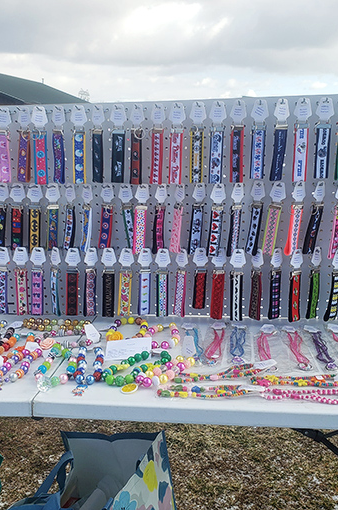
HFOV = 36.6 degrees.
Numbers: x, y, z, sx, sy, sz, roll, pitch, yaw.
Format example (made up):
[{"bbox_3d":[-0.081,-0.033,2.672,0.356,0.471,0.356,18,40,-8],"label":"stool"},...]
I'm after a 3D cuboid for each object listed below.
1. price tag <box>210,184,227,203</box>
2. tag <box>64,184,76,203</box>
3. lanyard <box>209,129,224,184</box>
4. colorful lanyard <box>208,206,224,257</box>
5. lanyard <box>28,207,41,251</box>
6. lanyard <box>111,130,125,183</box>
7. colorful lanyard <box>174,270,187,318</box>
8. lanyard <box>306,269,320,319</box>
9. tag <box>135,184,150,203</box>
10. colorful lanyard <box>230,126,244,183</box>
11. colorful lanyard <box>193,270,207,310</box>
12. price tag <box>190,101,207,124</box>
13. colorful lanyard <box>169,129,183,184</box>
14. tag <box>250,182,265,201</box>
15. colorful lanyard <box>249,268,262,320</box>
[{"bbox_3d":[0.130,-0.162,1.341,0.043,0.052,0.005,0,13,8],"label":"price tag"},{"bbox_3d":[-0.269,-0.168,1.393,0.043,0.051,0.005,10,18,34],"label":"tag"},{"bbox_3d":[0.121,-0.250,1.298,0.032,0.143,0.014,3,14,5],"label":"lanyard"},{"bbox_3d":[0.125,-0.061,1.370,0.034,0.143,0.012,4,14,2],"label":"colorful lanyard"},{"bbox_3d":[-0.376,-0.071,1.431,0.034,0.131,0.012,1,13,7],"label":"lanyard"},{"bbox_3d":[-0.131,-0.256,1.330,0.032,0.141,0.014,2,14,-2],"label":"lanyard"},{"bbox_3d":[0.033,0.109,1.431,0.034,0.139,0.014,4,14,7],"label":"colorful lanyard"},{"bbox_3d":[0.389,0.106,1.379,0.032,0.134,0.012,-7,16,-28],"label":"lanyard"},{"bbox_3d":[-0.071,-0.165,1.367,0.043,0.051,0.003,1,13,7],"label":"tag"},{"bbox_3d":[0.175,-0.255,1.297,0.033,0.142,0.014,1,13,5],"label":"colorful lanyard"},{"bbox_3d":[0.087,0.096,1.427,0.034,0.118,0.012,1,13,7],"label":"colorful lanyard"},{"bbox_3d":[0.074,-0.351,1.272,0.043,0.058,0.005,0,14,5],"label":"price tag"},{"bbox_3d":[0.019,-0.253,1.321,0.034,0.141,0.012,3,15,3],"label":"colorful lanyard"},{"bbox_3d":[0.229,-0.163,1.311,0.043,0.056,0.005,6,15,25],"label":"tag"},{"bbox_3d":[0.239,0.112,1.403,0.034,0.143,0.014,2,14,7],"label":"colorful lanyard"}]

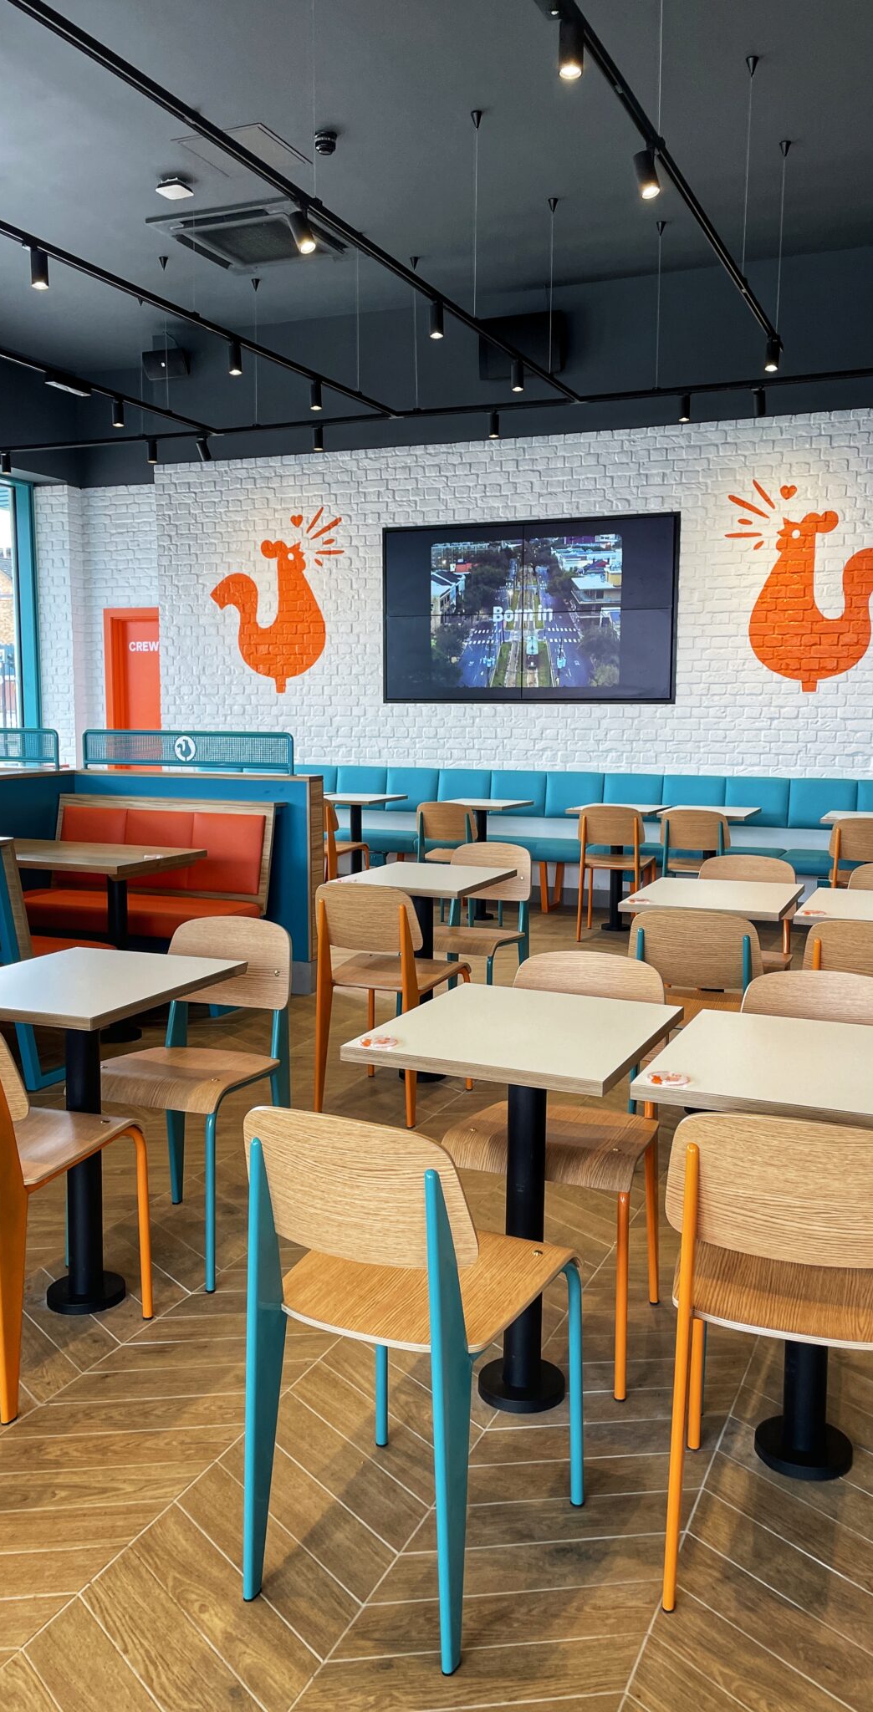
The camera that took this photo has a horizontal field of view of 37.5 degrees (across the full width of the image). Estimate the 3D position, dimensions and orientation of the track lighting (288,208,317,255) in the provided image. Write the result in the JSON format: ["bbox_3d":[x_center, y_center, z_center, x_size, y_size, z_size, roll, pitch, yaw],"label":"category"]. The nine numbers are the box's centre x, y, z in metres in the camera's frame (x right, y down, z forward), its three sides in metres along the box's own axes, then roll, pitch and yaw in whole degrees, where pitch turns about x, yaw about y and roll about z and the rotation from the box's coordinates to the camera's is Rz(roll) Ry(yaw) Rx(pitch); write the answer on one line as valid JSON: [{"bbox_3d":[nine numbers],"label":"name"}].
[{"bbox_3d":[-0.490,-2.278,4.700,0.064,0.155,0.064,-26,-12,39],"label":"track lighting"}]

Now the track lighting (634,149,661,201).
[{"bbox_3d":[0.689,-2.222,4.200,0.064,0.155,0.064,-3,-10,-27],"label":"track lighting"}]

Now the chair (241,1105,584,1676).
[{"bbox_3d":[-0.032,0.738,2.072,0.418,0.802,0.491,4,7,27],"label":"chair"}]

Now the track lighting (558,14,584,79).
[{"bbox_3d":[0.350,-2.115,3.358,0.065,0.142,0.065,0,7,0],"label":"track lighting"}]

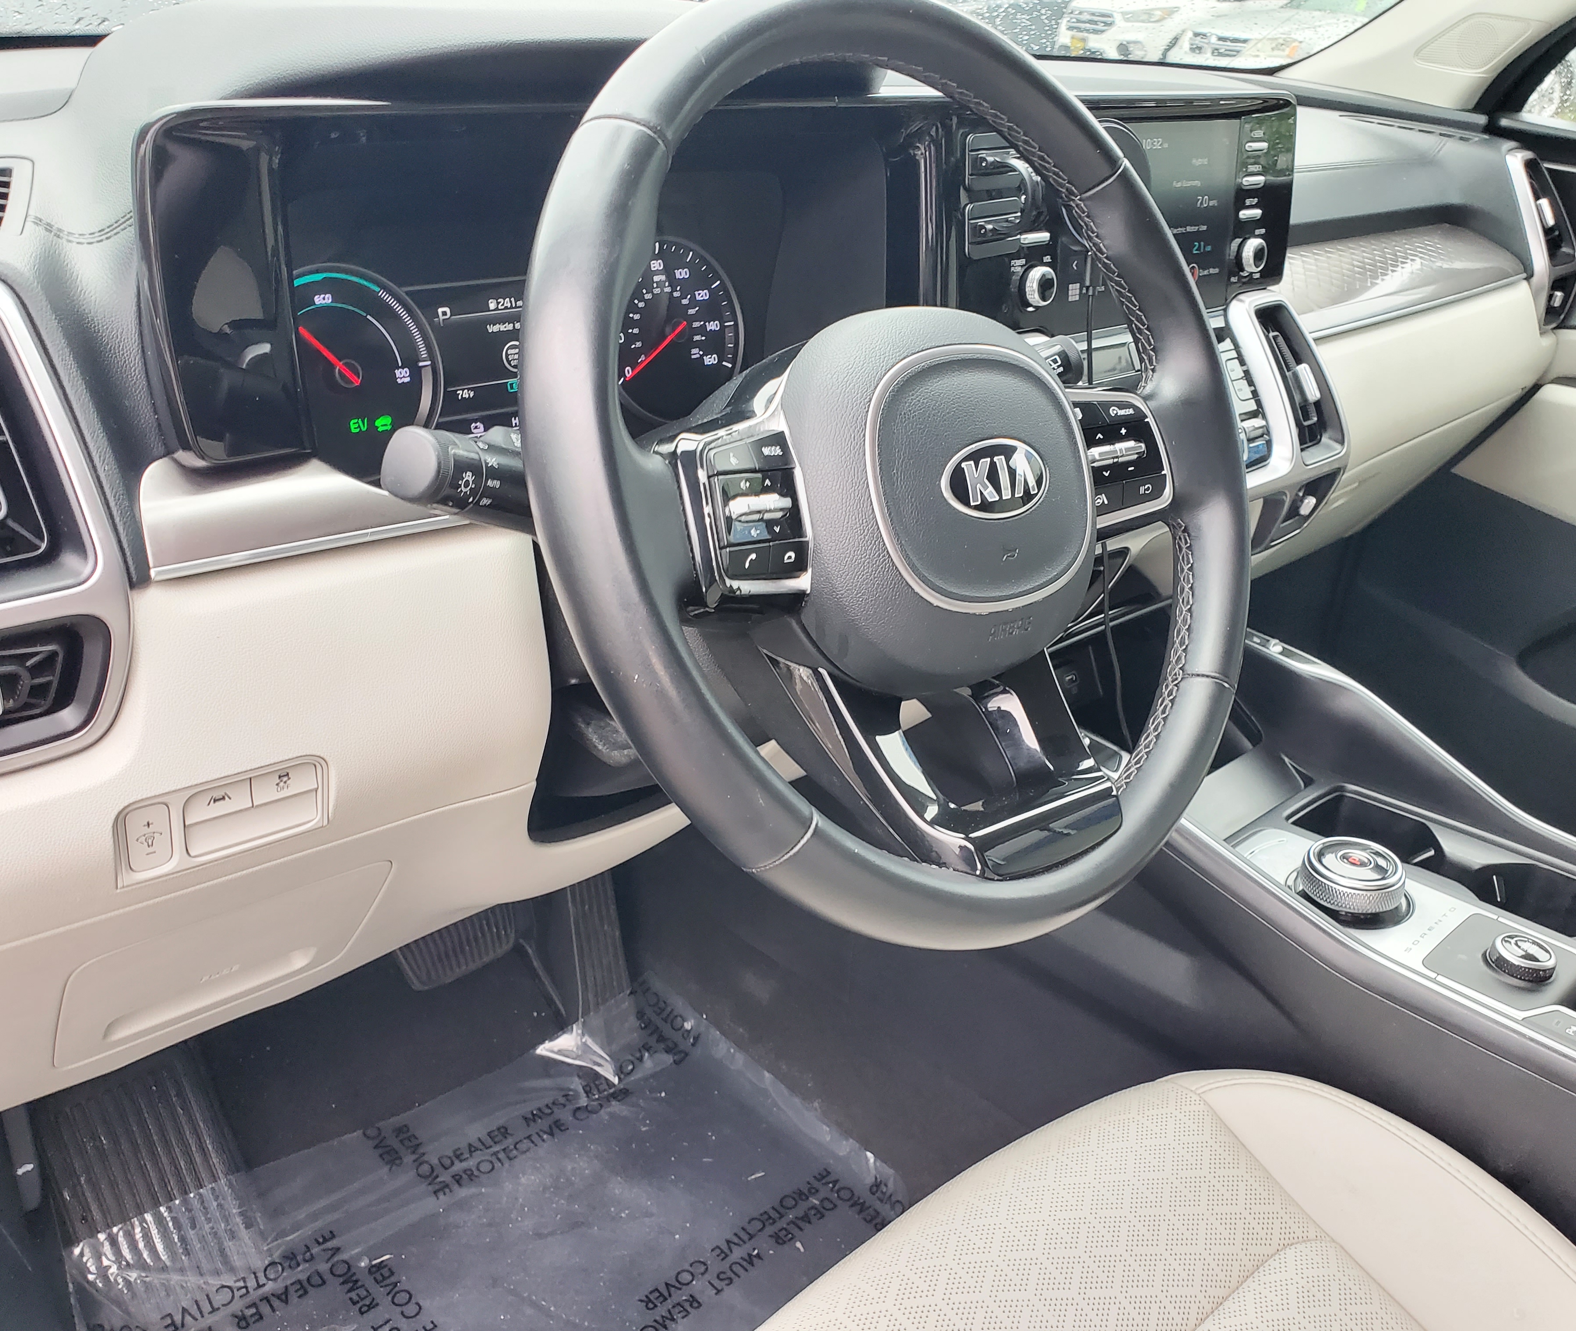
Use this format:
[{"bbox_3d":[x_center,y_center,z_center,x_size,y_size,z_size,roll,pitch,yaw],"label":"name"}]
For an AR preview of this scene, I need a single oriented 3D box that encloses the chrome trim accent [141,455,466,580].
[{"bbox_3d":[-0.189,-0.068,0.543,0.155,0.042,0.045,-19,29,-36],"label":"chrome trim accent"}]

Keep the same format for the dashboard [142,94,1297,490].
[{"bbox_3d":[0.032,-0.231,0.741,0.735,0.150,0.095,-19,23,-36],"label":"dashboard"}]

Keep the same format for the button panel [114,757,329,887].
[{"bbox_3d":[-0.247,0.068,0.581,0.090,0.042,0.017,-19,47,-36],"label":"button panel"}]

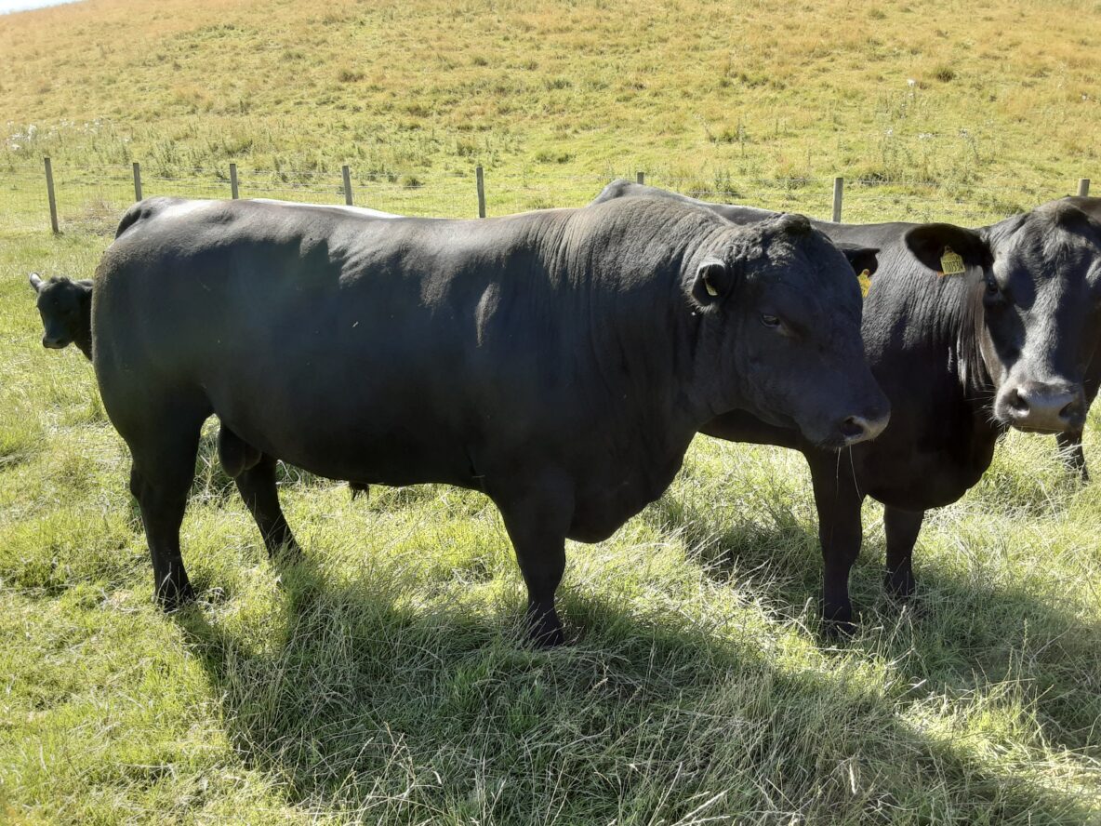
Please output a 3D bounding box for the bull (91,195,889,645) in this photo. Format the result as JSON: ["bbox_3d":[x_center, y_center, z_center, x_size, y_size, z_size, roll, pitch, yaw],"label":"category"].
[{"bbox_3d":[-0.215,0.015,3.025,2.550,1.450,0.780,2,15,12],"label":"bull"}]

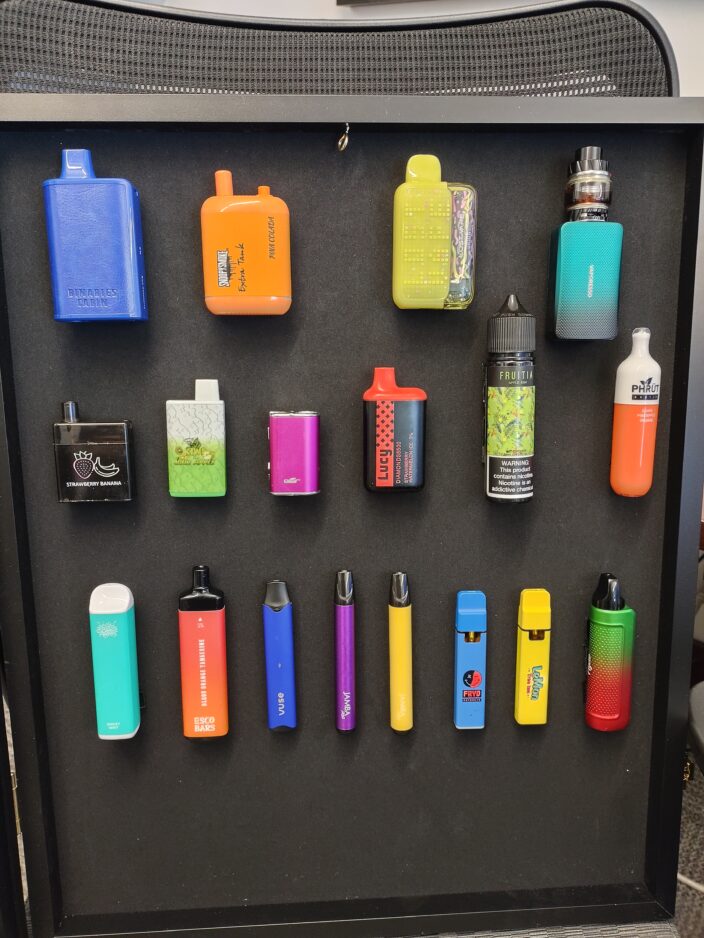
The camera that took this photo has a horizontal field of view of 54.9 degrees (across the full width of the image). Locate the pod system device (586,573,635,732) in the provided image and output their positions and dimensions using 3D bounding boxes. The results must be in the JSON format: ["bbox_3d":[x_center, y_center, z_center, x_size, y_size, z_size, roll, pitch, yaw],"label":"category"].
[{"bbox_3d":[0.190,0.135,0.499,0.035,0.119,0.025,-1,9,-3],"label":"pod system device"}]

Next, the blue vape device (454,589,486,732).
[{"bbox_3d":[0.087,0.141,0.501,0.024,0.106,0.012,-1,9,-3],"label":"blue vape device"}]

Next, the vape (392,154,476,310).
[{"bbox_3d":[0.049,-0.144,0.416,0.050,0.091,0.023,-1,9,-3],"label":"vape"}]

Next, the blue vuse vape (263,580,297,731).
[{"bbox_3d":[-0.049,0.127,0.458,0.019,0.108,0.011,-2,9,-3],"label":"blue vuse vape"}]

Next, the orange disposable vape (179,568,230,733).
[{"bbox_3d":[-0.098,0.123,0.451,0.029,0.119,0.019,0,9,-3],"label":"orange disposable vape"}]

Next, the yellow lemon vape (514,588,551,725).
[{"bbox_3d":[0.123,0.129,0.467,0.022,0.097,0.011,-1,9,-3],"label":"yellow lemon vape"}]

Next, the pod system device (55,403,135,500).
[{"bbox_3d":[-0.173,-0.012,0.459,0.047,0.067,0.020,-1,9,-3],"label":"pod system device"}]

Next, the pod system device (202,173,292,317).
[{"bbox_3d":[-0.069,-0.147,0.441,0.057,0.090,0.025,-1,9,-3],"label":"pod system device"}]

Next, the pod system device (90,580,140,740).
[{"bbox_3d":[-0.169,0.136,0.483,0.031,0.114,0.018,-1,9,-3],"label":"pod system device"}]

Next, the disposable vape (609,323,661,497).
[{"bbox_3d":[0.184,-0.035,0.439,0.027,0.109,0.026,0,9,-3],"label":"disposable vape"}]

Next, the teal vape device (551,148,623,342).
[{"bbox_3d":[0.147,-0.139,0.421,0.037,0.115,0.027,-1,9,-3],"label":"teal vape device"}]

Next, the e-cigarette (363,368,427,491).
[{"bbox_3d":[0.027,-0.025,0.435,0.040,0.079,0.019,-1,9,-3],"label":"e-cigarette"}]

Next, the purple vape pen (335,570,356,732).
[{"bbox_3d":[-0.005,0.134,0.494,0.015,0.122,0.013,-1,9,-3],"label":"purple vape pen"}]

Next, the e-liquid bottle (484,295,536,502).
[{"bbox_3d":[0.109,-0.047,0.462,0.033,0.140,0.033,-1,9,-3],"label":"e-liquid bottle"}]

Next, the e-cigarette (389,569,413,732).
[{"bbox_3d":[0.036,0.135,0.497,0.015,0.121,0.013,-1,9,-3],"label":"e-cigarette"}]

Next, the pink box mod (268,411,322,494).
[{"bbox_3d":[-0.036,-0.010,0.432,0.032,0.053,0.022,0,9,-3],"label":"pink box mod"}]

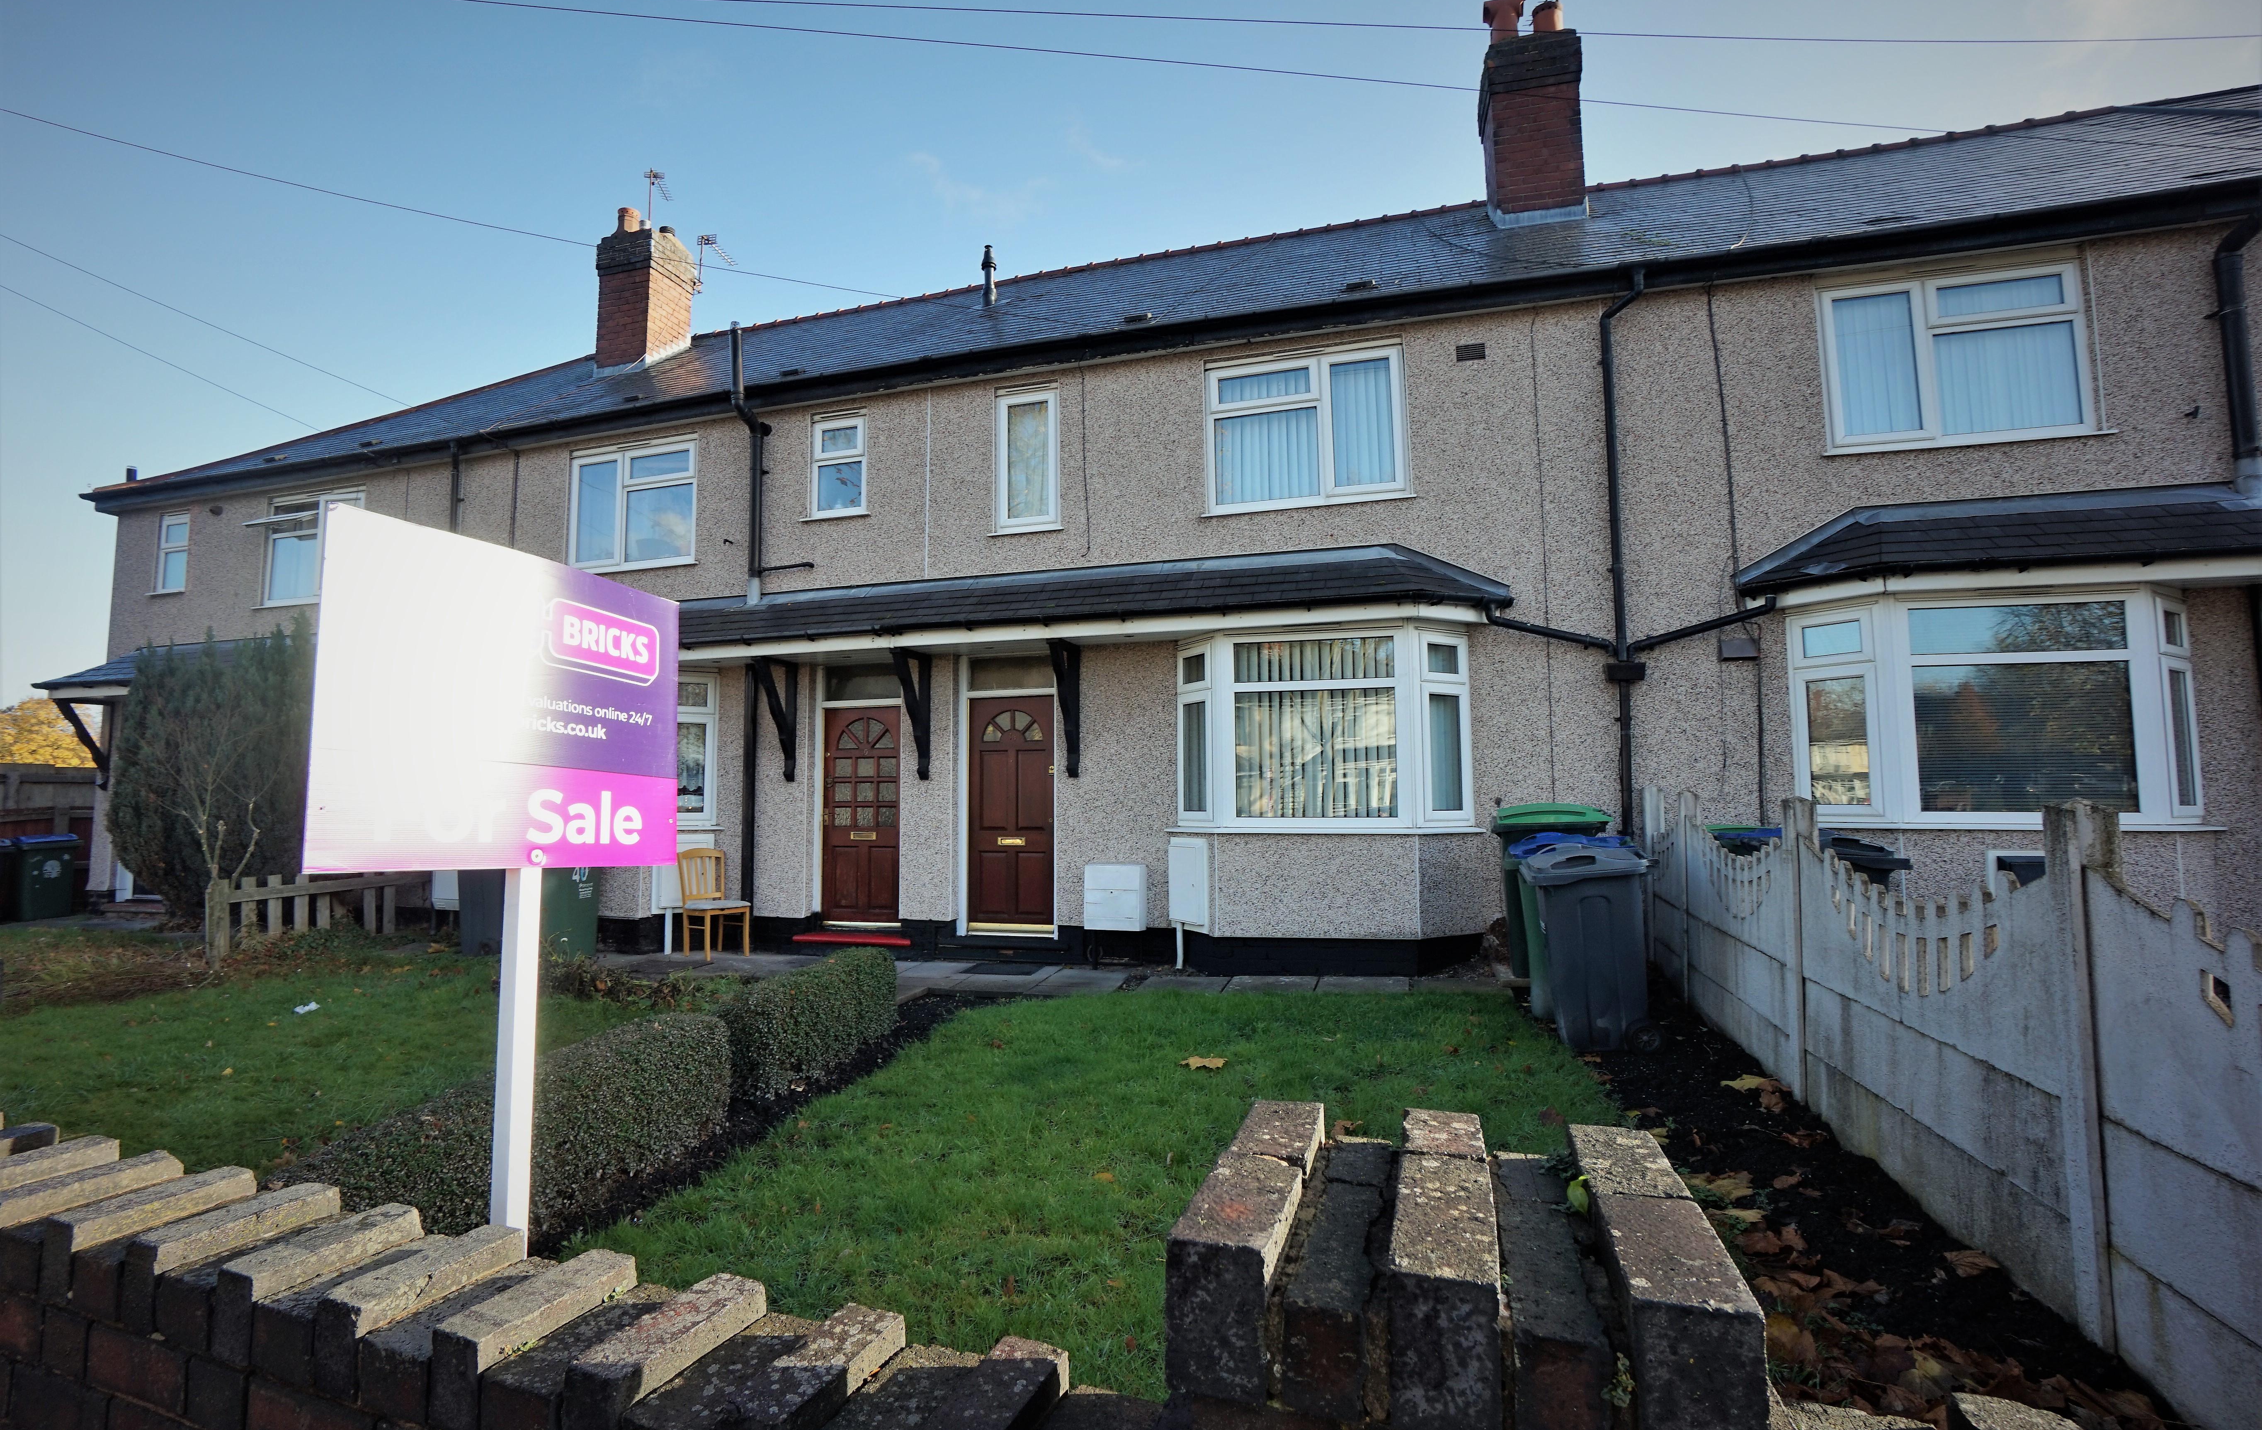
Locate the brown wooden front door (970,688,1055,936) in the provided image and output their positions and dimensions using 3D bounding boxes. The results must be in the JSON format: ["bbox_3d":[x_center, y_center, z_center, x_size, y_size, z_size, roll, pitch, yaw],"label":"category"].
[{"bbox_3d":[-1.039,0.815,8.115,0.810,2.020,0.080,-2,-4,15],"label":"brown wooden front door"}]

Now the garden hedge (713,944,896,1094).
[{"bbox_3d":[-1.791,1.686,5.276,0.460,0.460,1.360,-2,-4,15],"label":"garden hedge"}]

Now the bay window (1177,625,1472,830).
[{"bbox_3d":[1.470,0.107,7.454,2.330,1.557,0.500,-2,-4,15],"label":"bay window"}]

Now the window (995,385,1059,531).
[{"bbox_3d":[-0.899,-2.187,8.218,0.575,1.230,0.130,-2,-4,15],"label":"window"}]

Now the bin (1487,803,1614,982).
[{"bbox_3d":[2.931,1.234,6.575,0.740,1.140,0.600,-2,-4,15],"label":"bin"}]

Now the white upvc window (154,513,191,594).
[{"bbox_3d":[-11.122,-1.885,10.984,0.540,0.920,0.120,-2,-4,15],"label":"white upvc window"}]

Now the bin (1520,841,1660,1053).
[{"bbox_3d":[2.555,1.263,5.296,0.680,1.070,0.570,-2,-4,12],"label":"bin"}]

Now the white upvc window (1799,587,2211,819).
[{"bbox_3d":[5.823,-0.024,6.274,2.290,1.490,0.500,-2,-4,15],"label":"white upvc window"}]

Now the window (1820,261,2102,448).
[{"bbox_3d":[5.622,-2.441,6.472,1.530,1.190,0.130,-2,-4,15],"label":"window"}]

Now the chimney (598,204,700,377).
[{"bbox_3d":[-6.496,-5.623,12.665,0.870,2.620,0.870,-2,-4,15],"label":"chimney"}]

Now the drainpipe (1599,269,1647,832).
[{"bbox_3d":[3.740,-0.710,6.981,0.240,5.075,0.280,-2,-4,15],"label":"drainpipe"}]

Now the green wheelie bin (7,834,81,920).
[{"bbox_3d":[-14.019,2.092,12.150,0.700,1.060,0.560,-2,-5,22],"label":"green wheelie bin"}]

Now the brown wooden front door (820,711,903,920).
[{"bbox_3d":[-2.520,0.937,8.854,0.825,2.027,0.070,-2,-4,15],"label":"brown wooden front door"}]

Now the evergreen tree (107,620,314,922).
[{"bbox_3d":[-9.269,0.636,9.762,1.900,3.300,1.850,-2,-4,15],"label":"evergreen tree"}]

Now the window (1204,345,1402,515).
[{"bbox_3d":[1.403,-2.285,7.602,1.600,1.230,0.130,-2,-4,15],"label":"window"}]

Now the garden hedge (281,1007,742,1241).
[{"bbox_3d":[-2.241,1.566,3.517,0.520,0.450,1.550,-2,-4,15],"label":"garden hedge"}]

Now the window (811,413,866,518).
[{"bbox_3d":[-2.806,-2.398,9.056,0.608,1.007,0.100,-2,-4,15],"label":"window"}]

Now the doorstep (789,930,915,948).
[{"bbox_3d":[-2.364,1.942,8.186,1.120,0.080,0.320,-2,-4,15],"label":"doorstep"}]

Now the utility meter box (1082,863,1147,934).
[{"bbox_3d":[-0.129,1.530,7.923,0.485,0.555,0.220,-2,-4,15],"label":"utility meter box"}]

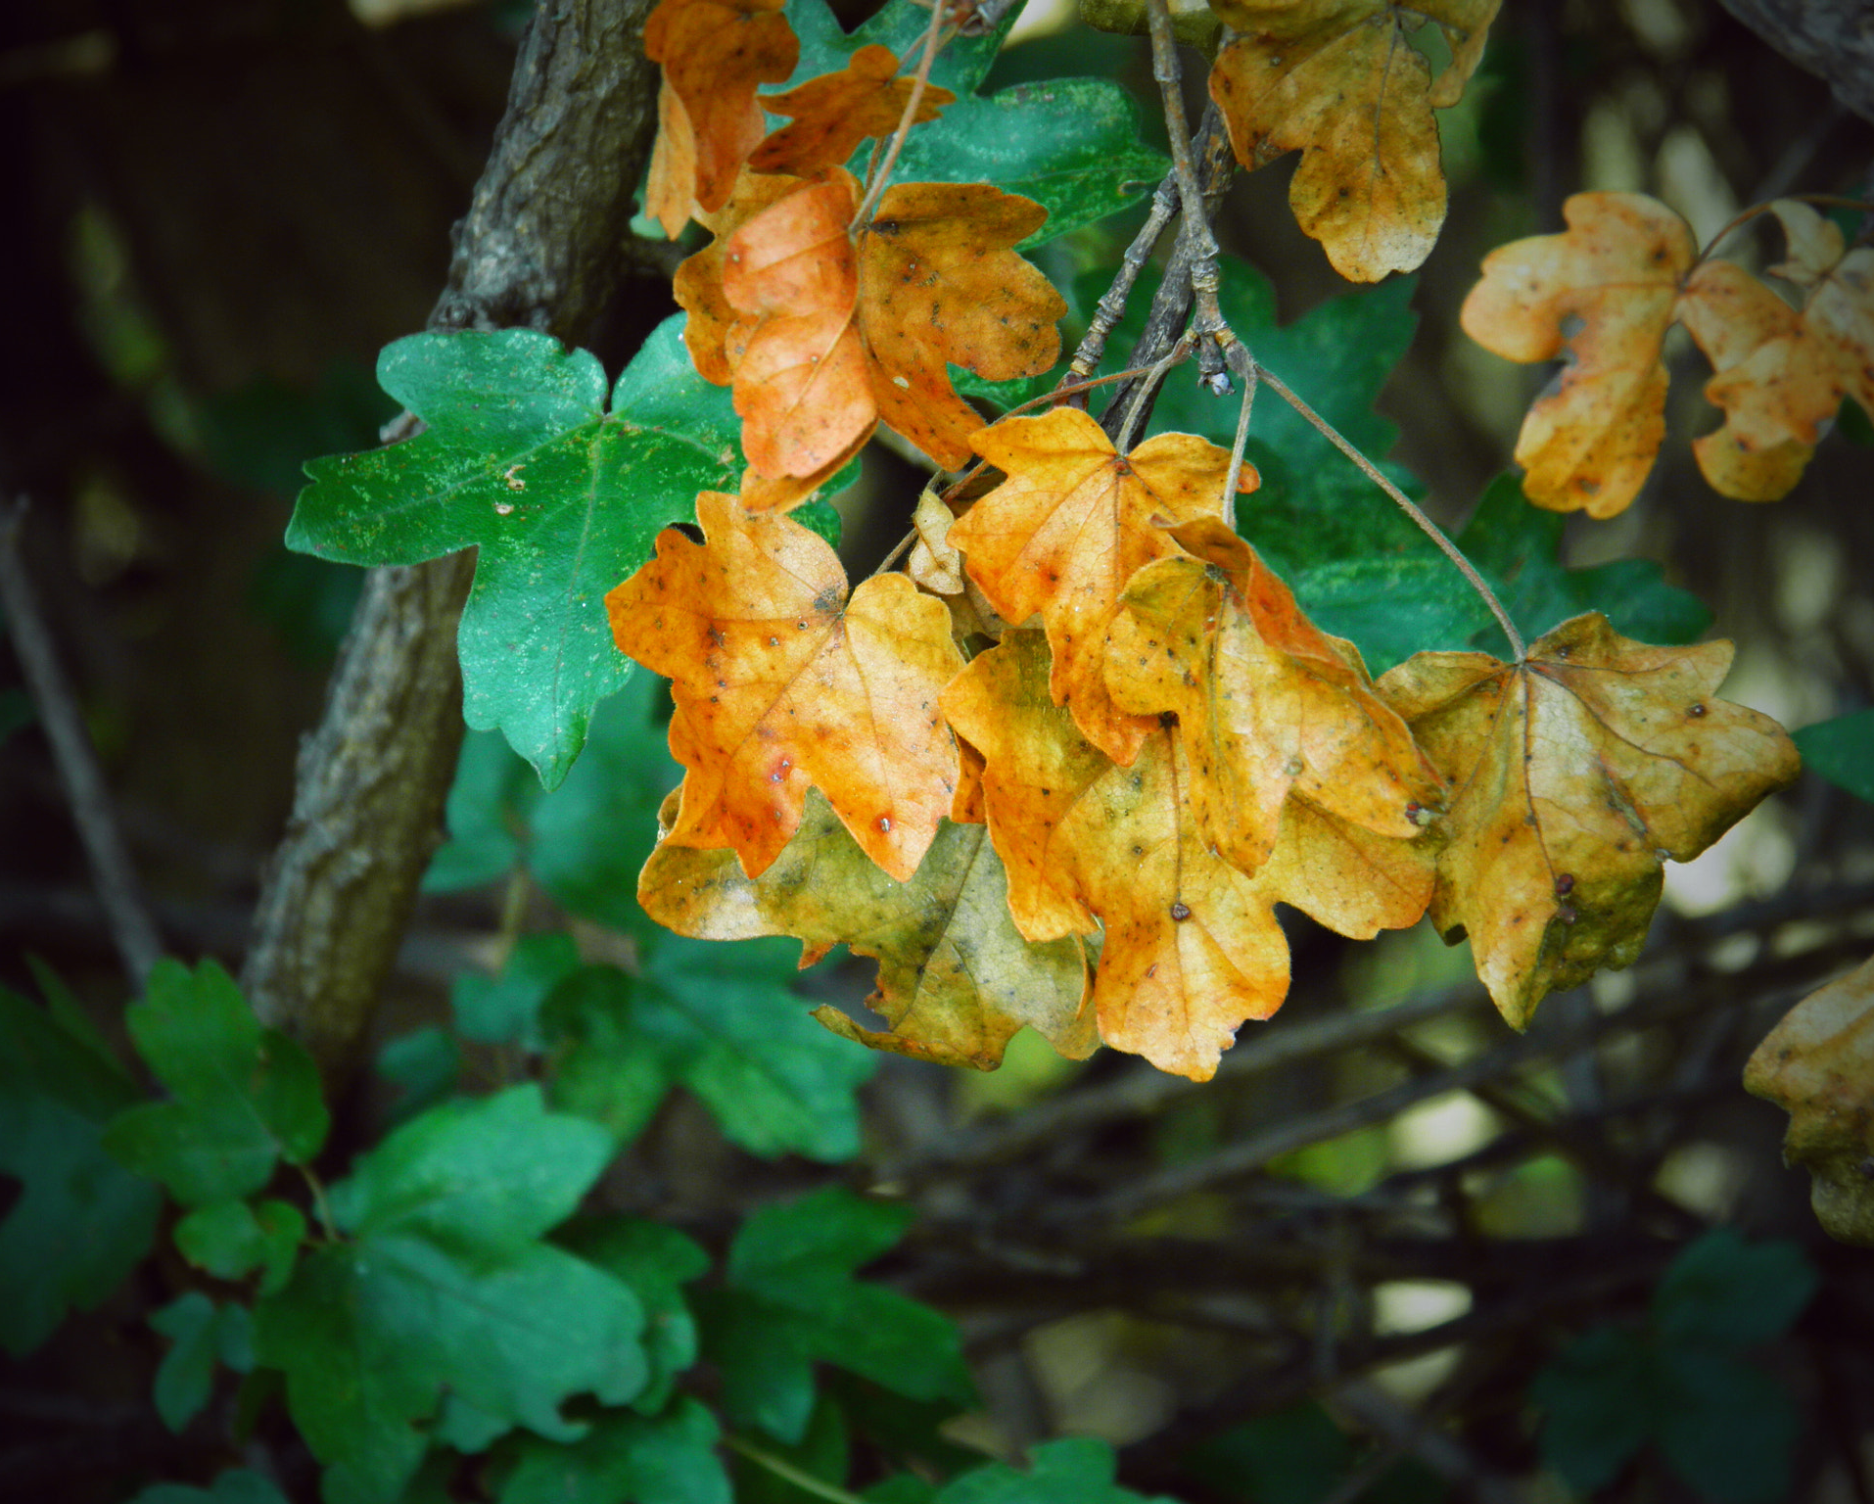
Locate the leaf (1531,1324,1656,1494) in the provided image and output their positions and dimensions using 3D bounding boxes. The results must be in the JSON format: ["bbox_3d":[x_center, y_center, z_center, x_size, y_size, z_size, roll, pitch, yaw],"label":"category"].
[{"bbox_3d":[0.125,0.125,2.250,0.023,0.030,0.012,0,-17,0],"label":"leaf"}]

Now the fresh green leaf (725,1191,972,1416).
[{"bbox_3d":[-0.015,0.095,2.050,0.042,0.035,0.018,0,-19,0],"label":"fresh green leaf"}]

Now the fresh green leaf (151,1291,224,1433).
[{"bbox_3d":[-0.114,0.093,1.800,0.013,0.022,0.008,0,-14,0],"label":"fresh green leaf"}]

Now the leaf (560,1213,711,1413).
[{"bbox_3d":[-0.047,0.084,1.765,0.027,0.030,0.012,0,-17,-9],"label":"leaf"}]

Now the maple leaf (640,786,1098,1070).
[{"bbox_3d":[-0.009,0.020,1.665,0.065,0.048,0.018,0,-9,-3],"label":"maple leaf"}]

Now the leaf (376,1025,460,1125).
[{"bbox_3d":[-0.081,0.051,1.850,0.013,0.017,0.008,0,-18,0],"label":"leaf"}]

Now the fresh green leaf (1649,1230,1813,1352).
[{"bbox_3d":[0.131,0.089,1.950,0.028,0.020,0.011,0,-20,0],"label":"fresh green leaf"}]

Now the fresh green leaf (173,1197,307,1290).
[{"bbox_3d":[-0.103,0.073,1.745,0.020,0.014,0.009,0,-18,0],"label":"fresh green leaf"}]

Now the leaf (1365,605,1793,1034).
[{"bbox_3d":[0.105,0.011,1.900,0.067,0.064,0.022,0,-11,-3],"label":"leaf"}]

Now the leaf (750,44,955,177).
[{"bbox_3d":[-0.012,-0.090,1.660,0.029,0.021,0.013,0,-37,0],"label":"leaf"}]

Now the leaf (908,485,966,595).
[{"bbox_3d":[0.000,-0.034,1.910,0.009,0.017,0.007,0,-6,0],"label":"leaf"}]

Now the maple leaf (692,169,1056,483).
[{"bbox_3d":[-0.009,-0.069,1.900,0.058,0.048,0.023,0,-6,-3],"label":"maple leaf"}]

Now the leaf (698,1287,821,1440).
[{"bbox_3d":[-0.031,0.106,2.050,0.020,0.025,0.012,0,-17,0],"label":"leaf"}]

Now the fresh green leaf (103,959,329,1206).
[{"bbox_3d":[-0.122,0.056,2.000,0.037,0.039,0.016,0,-17,-6],"label":"fresh green leaf"}]

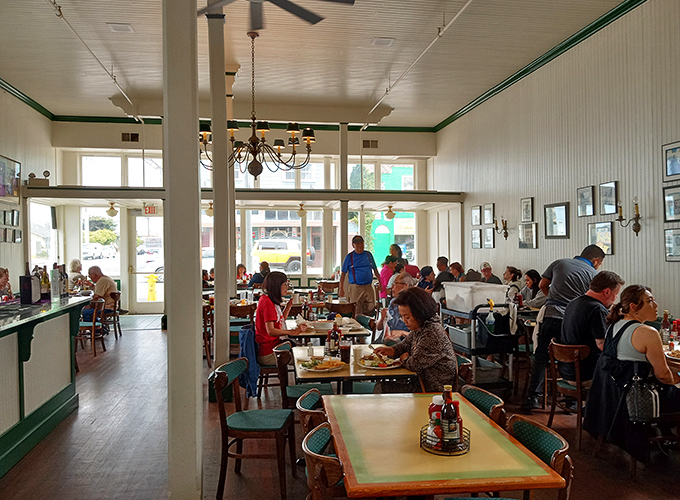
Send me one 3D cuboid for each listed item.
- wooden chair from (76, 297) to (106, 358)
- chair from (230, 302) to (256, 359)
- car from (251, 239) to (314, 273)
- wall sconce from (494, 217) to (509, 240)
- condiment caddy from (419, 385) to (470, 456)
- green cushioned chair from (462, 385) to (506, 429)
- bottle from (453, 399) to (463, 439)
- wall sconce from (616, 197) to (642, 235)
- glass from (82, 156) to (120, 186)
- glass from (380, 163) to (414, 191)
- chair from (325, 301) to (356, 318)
[{"bbox_3d":[-3.920,1.196,8.550,0.500,0.810,0.460,0,0,1],"label":"wooden chair"},{"bbox_3d":[-1.410,1.175,7.760,0.460,0.810,0.500,0,0,-10],"label":"chair"},{"bbox_3d":[-3.580,0.431,29.200,4.600,1.810,1.900,0,0,-10],"label":"car"},{"bbox_3d":[2.923,-0.393,9.927,0.180,0.450,0.380,0,0,-10],"label":"wall sconce"},{"bbox_3d":[0.439,0.686,2.283,0.205,0.260,0.205,0,0,-10],"label":"condiment caddy"},{"bbox_3d":[0.570,1.160,2.815,0.500,0.810,0.450,0,0,-7],"label":"green cushioned chair"},{"bbox_3d":[0.496,0.723,2.330,0.052,0.168,0.052,0,0,-10],"label":"bottle"},{"bbox_3d":[3.486,-0.392,6.594,0.180,0.470,0.380,0,0,-10],"label":"wall sconce"},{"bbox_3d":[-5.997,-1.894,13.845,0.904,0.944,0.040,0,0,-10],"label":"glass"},{"bbox_3d":[1.500,-1.835,14.254,0.920,0.800,0.100,0,0,-10],"label":"glass"},{"bbox_3d":[-0.015,1.143,7.614,0.440,0.840,0.490,0,0,-7],"label":"chair"}]

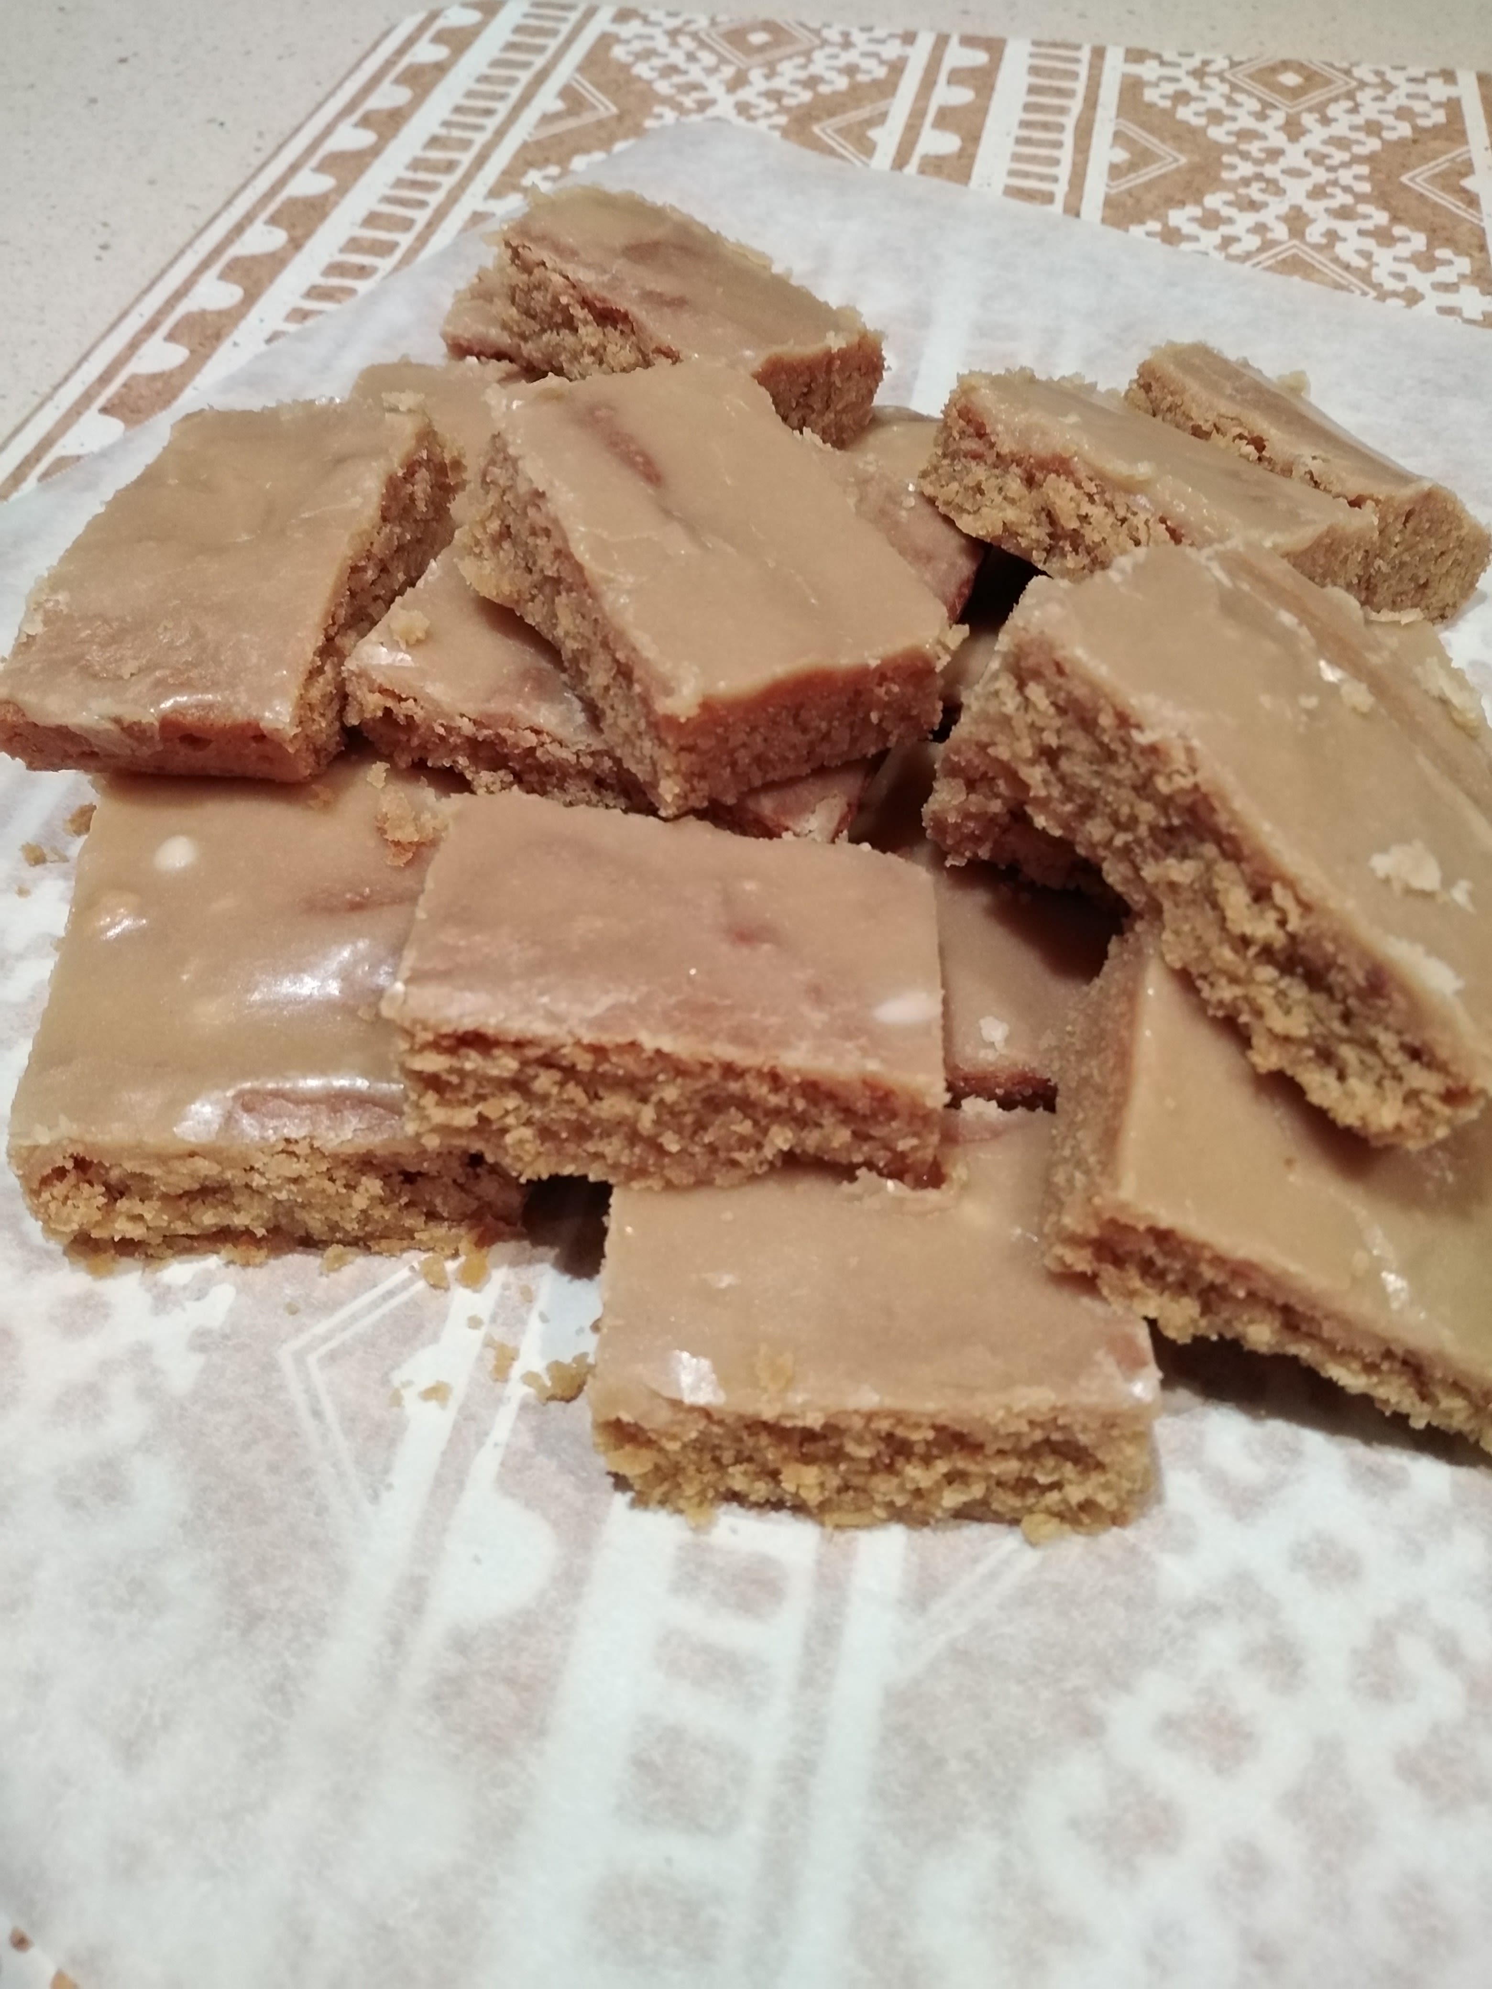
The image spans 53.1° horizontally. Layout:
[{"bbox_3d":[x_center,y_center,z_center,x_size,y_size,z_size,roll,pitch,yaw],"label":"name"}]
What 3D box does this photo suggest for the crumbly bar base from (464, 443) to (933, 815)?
[{"bbox_3d":[-0.005,-0.057,0.208,0.041,0.016,0.060,-19,61,-19],"label":"crumbly bar base"}]

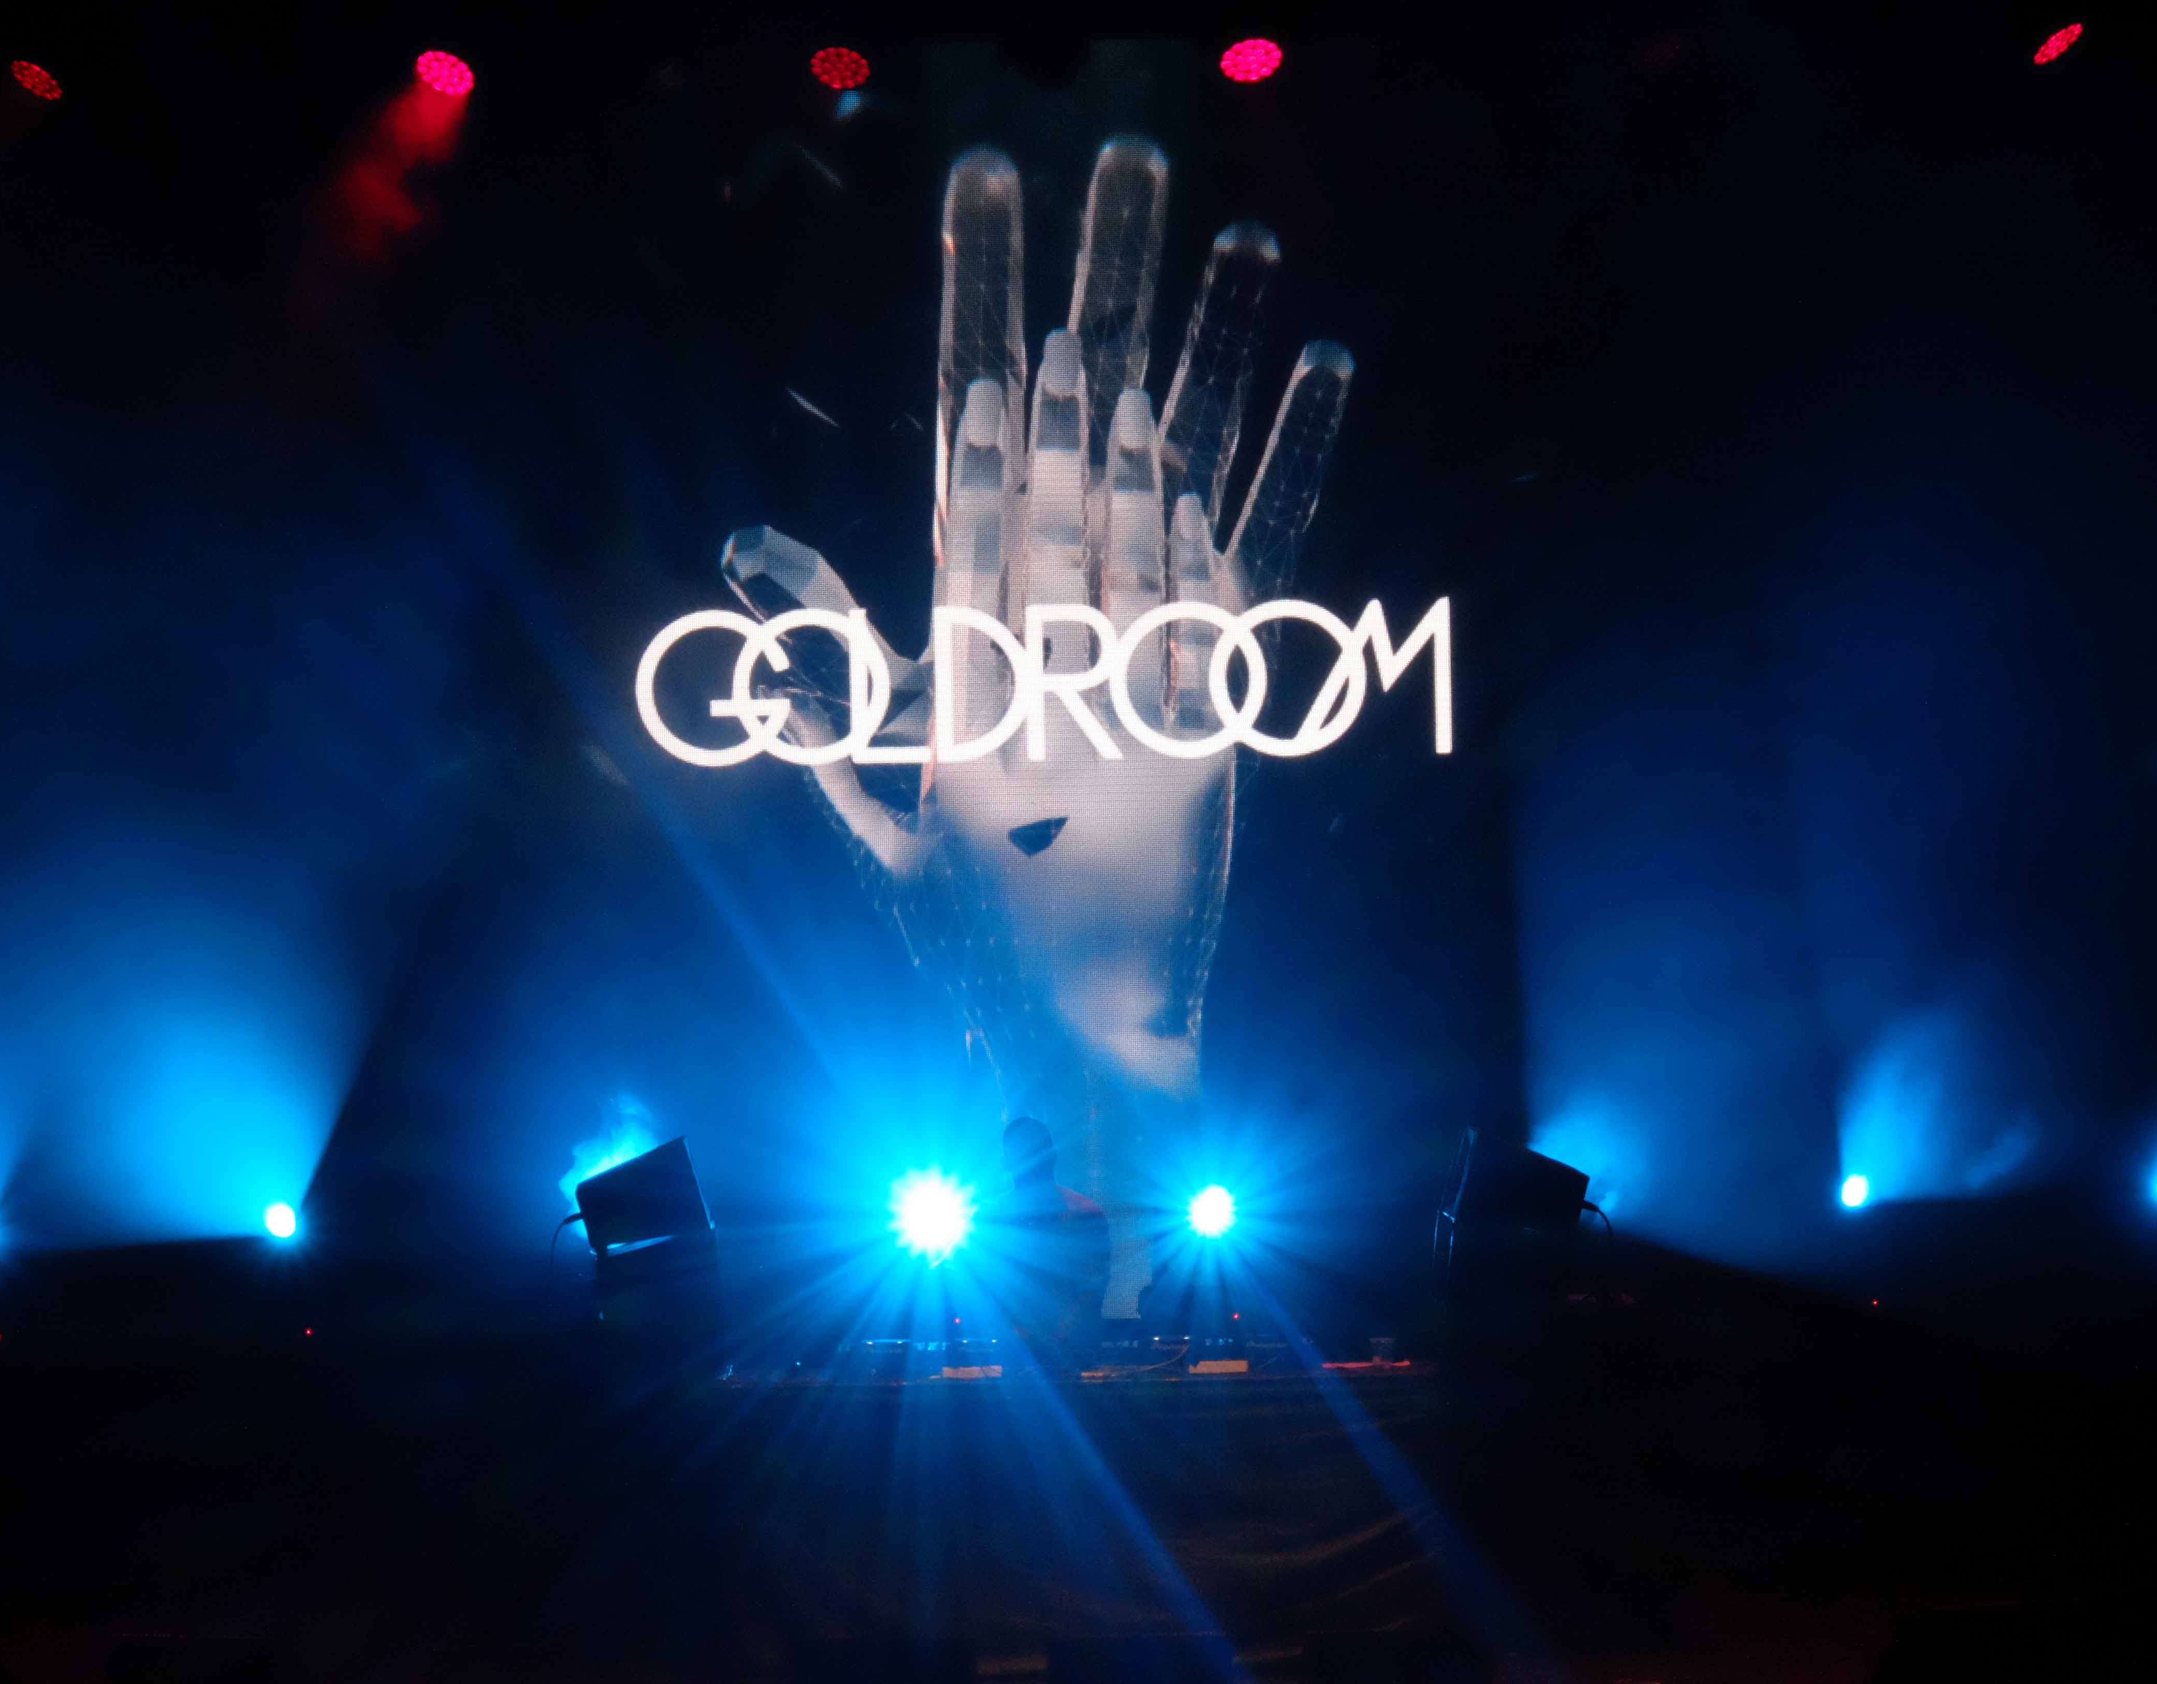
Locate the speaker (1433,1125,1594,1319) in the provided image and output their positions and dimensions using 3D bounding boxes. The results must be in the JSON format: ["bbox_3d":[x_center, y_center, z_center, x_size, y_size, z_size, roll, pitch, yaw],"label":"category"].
[{"bbox_3d":[1.481,1.292,44.000,0.530,0.620,0.550,-1,0,-3],"label":"speaker"}]

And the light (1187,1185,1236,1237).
[{"bbox_3d":[0.479,1.323,46.000,0.200,0.220,0.220,-1,-5,0],"label":"light"}]

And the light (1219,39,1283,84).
[{"bbox_3d":[0.589,-2.752,44.541,0.230,0.190,0.230,-1,-44,-13],"label":"light"}]

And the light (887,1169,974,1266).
[{"bbox_3d":[-0.527,1.340,46.000,0.290,0.330,0.290,-1,-5,0],"label":"light"}]

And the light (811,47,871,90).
[{"bbox_3d":[-0.819,-2.726,44.542,0.230,0.230,0.190,-1,44,12],"label":"light"}]

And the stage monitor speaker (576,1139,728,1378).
[{"bbox_3d":[-1.468,1.407,44.000,0.500,0.780,0.550,-1,0,3],"label":"stage monitor speaker"}]

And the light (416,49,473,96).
[{"bbox_3d":[-2.169,-2.705,44.536,0.230,0.230,0.190,-1,42,35],"label":"light"}]

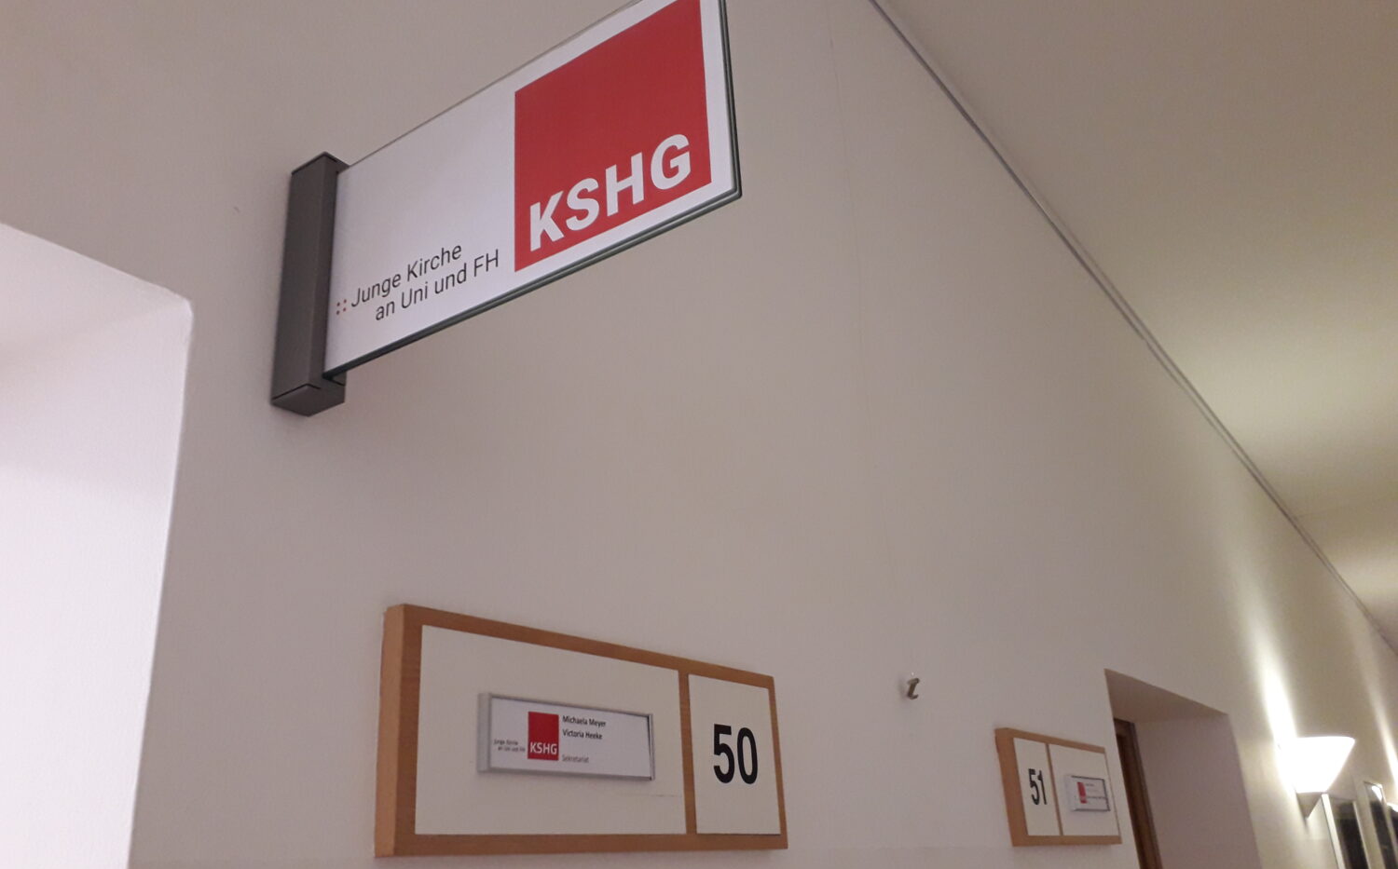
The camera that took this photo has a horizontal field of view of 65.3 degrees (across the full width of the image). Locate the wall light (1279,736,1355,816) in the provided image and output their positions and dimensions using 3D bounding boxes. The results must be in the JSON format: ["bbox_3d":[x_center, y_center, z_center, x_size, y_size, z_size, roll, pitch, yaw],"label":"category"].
[{"bbox_3d":[1.872,1.020,3.236,0.178,0.223,0.350,-18,-27,32],"label":"wall light"}]

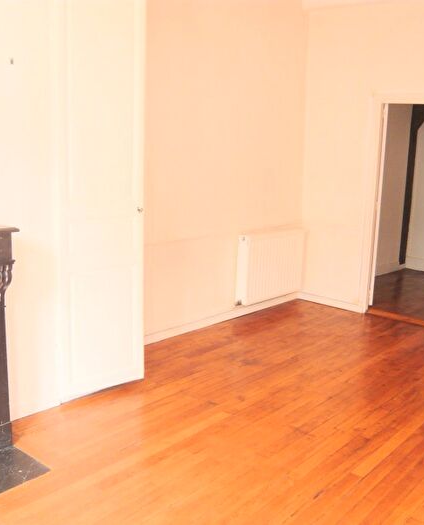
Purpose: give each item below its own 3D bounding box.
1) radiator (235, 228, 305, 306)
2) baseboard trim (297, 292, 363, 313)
[{"bbox_3d":[0.571,0.025,5.361,0.112,0.617,0.914,10,13,40],"label":"radiator"},{"bbox_3d":[1.178,0.394,5.705,0.755,0.075,0.018,11,13,43],"label":"baseboard trim"}]

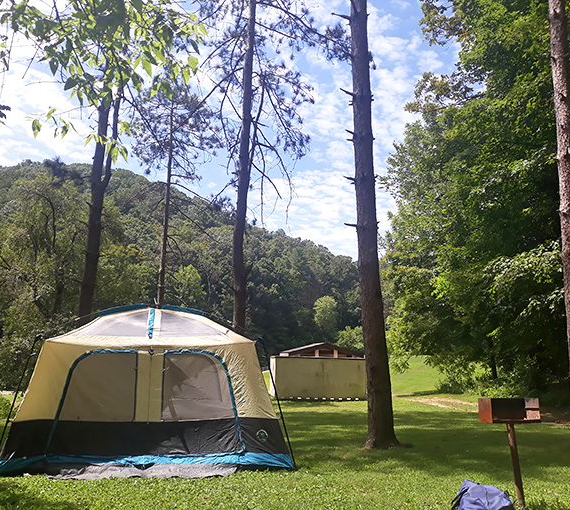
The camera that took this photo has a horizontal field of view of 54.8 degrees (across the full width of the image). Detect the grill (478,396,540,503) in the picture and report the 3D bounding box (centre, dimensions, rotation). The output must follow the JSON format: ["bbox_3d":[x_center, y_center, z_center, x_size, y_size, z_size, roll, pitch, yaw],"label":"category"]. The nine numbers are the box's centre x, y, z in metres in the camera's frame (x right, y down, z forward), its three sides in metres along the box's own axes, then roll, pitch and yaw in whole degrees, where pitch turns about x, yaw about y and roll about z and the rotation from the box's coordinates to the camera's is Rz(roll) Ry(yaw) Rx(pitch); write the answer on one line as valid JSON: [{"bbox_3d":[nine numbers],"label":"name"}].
[{"bbox_3d":[2.279,1.988,5.565,0.500,1.040,0.380,1,-11,-2],"label":"grill"}]

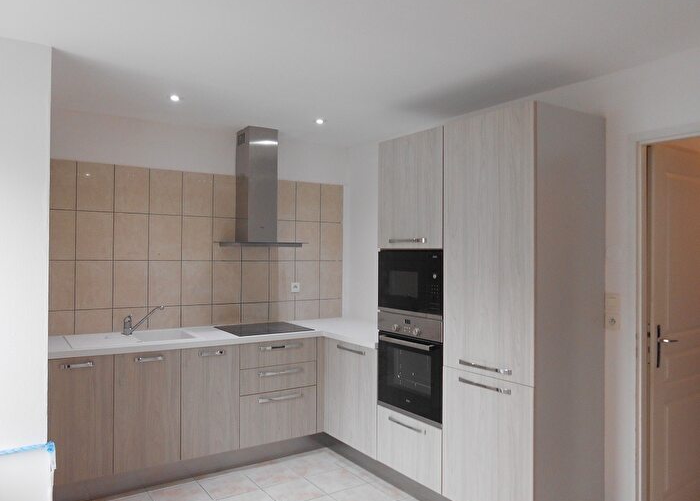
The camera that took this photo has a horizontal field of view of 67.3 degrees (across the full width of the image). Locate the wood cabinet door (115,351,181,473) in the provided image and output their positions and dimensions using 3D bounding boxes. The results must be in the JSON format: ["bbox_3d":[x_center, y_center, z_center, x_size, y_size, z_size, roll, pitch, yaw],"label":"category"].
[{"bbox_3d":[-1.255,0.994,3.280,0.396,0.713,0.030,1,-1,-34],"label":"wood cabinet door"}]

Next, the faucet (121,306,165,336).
[{"bbox_3d":[-1.441,0.490,3.665,0.275,0.195,0.055,0,-1,-2],"label":"faucet"}]

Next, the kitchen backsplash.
[{"bbox_3d":[-1.075,-0.003,4.139,2.424,1.195,0.020,1,-1,-34],"label":"kitchen backsplash"}]

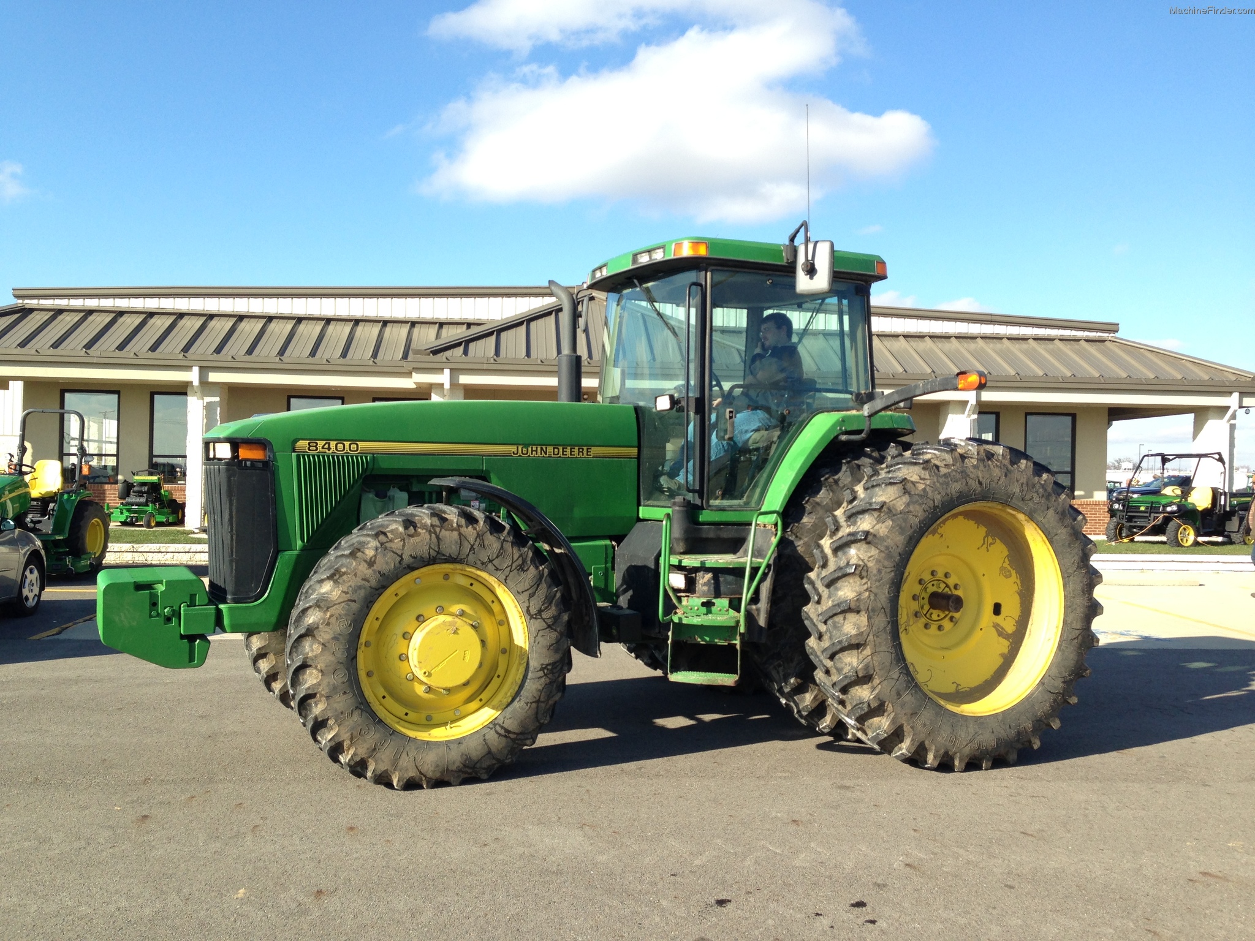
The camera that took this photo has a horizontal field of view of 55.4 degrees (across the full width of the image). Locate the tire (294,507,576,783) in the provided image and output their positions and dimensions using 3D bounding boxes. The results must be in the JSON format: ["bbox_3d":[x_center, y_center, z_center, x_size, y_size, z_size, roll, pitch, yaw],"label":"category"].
[{"bbox_3d":[-1.035,0.930,6.377,1.470,1.460,0.400,0,1,-26],"label":"tire"}]

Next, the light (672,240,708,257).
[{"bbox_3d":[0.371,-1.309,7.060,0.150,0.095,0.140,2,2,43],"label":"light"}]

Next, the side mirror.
[{"bbox_3d":[1.109,-1.205,7.086,0.210,0.305,0.080,2,-5,29],"label":"side mirror"}]

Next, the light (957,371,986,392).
[{"bbox_3d":[1.904,-0.494,6.629,0.075,0.105,0.170,0,2,-34],"label":"light"}]

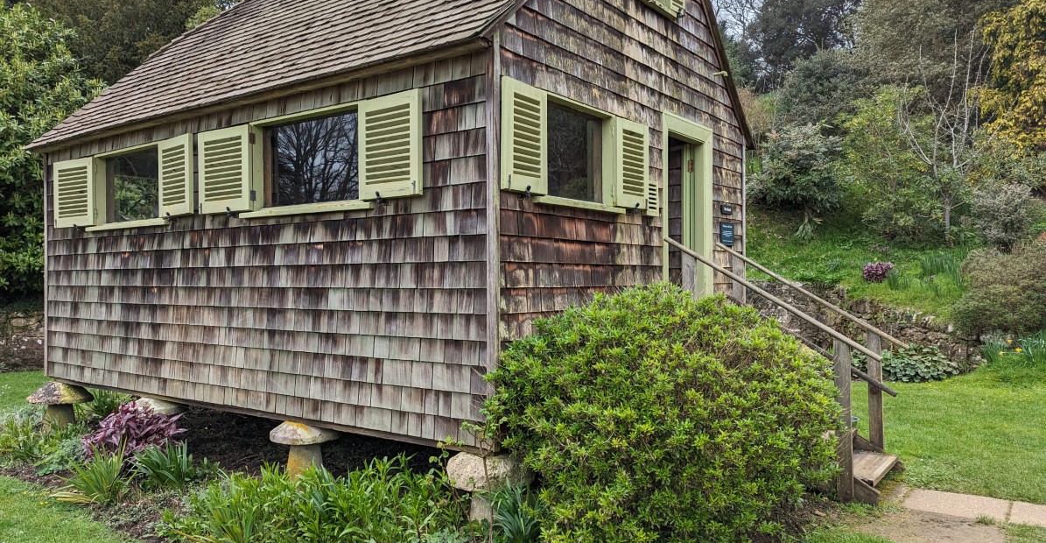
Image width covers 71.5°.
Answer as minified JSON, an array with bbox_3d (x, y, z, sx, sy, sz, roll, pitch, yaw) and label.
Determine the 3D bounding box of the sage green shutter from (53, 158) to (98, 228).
[{"bbox_3d":[-4.005,-0.692,6.482,0.520,0.600,0.040,-1,0,24],"label":"sage green shutter"}]

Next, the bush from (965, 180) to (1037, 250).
[{"bbox_3d":[9.097,-1.039,13.800,1.200,1.250,1.100,-1,0,33],"label":"bush"}]

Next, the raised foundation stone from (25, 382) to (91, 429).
[{"bbox_3d":[-4.393,1.285,6.894,0.510,0.500,0.510,0,0,-33],"label":"raised foundation stone"}]

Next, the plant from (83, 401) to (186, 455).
[{"bbox_3d":[-3.237,1.309,6.050,0.750,0.450,0.580,0,0,-28],"label":"plant"}]

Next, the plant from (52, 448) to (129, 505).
[{"bbox_3d":[-2.953,1.399,4.950,0.470,0.370,0.430,0,0,-31],"label":"plant"}]

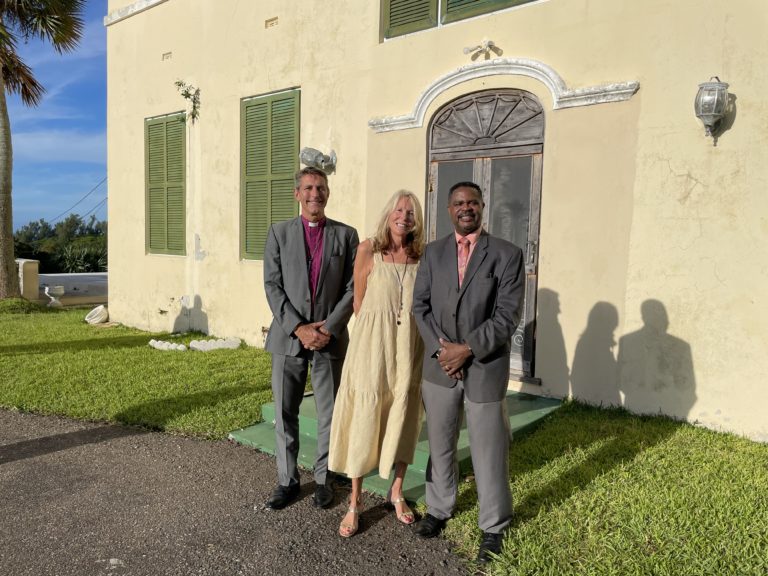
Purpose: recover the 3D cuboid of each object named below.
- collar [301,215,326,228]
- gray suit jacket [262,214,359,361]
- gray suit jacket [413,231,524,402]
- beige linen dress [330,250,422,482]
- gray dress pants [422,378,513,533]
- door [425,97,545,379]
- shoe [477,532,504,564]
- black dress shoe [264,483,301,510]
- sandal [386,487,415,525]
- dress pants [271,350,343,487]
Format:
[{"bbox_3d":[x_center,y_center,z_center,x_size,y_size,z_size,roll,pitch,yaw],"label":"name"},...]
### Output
[{"bbox_3d":[-0.380,-0.359,3.110,0.140,0.070,0.135,2,5,7],"label":"collar"},{"bbox_3d":[-0.392,-0.003,3.120,0.510,0.780,0.320,2,5,7],"label":"gray suit jacket"},{"bbox_3d":[0.407,0.137,2.780,0.530,0.820,0.340,3,5,24],"label":"gray suit jacket"},{"bbox_3d":[-0.039,0.401,3.020,0.500,1.190,0.400,1,5,0],"label":"beige linen dress"},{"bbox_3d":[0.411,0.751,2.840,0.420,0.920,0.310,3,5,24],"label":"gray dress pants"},{"bbox_3d":[0.822,-0.474,4.895,1.085,2.341,0.160,5,6,38],"label":"door"},{"bbox_3d":[0.516,1.197,2.772,0.110,0.110,0.300,4,5,25],"label":"shoe"},{"bbox_3d":[-0.541,1.132,3.257,0.110,0.110,0.300,4,5,27],"label":"black dress shoe"},{"bbox_3d":[0.095,1.169,3.116,0.095,0.090,0.250,0,5,-15],"label":"sandal"},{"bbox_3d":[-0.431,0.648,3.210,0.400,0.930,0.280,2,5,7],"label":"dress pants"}]

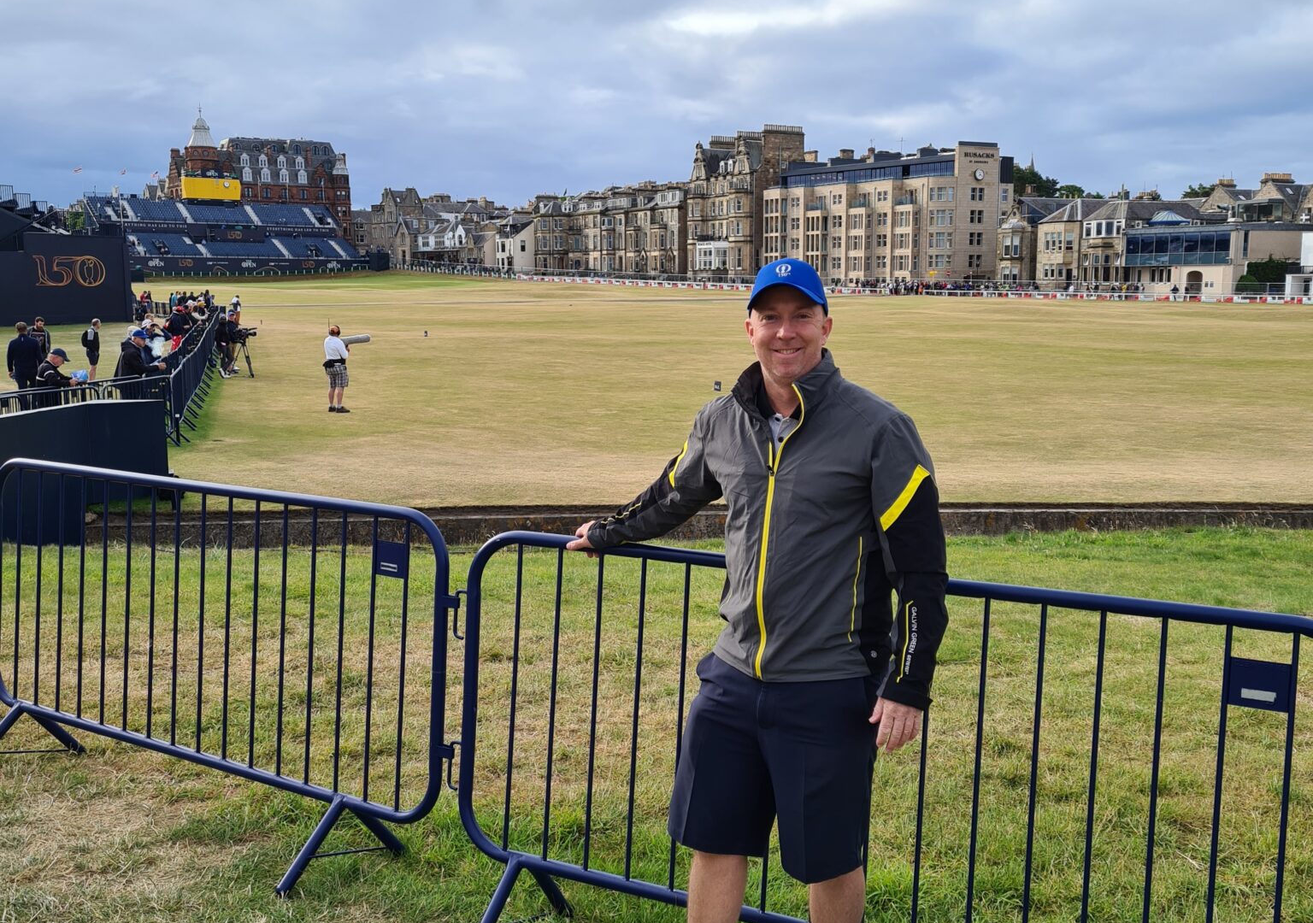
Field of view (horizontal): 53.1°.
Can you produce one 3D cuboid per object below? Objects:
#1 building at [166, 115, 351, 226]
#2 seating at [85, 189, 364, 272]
[{"bbox_3d":[-92.002,-62.322,302.028,38.000,33.500,19.000,-7,11,-39],"label":"building"},{"bbox_3d":[-84.361,-44.825,260.144,49.000,15.600,16.000,-7,11,-39],"label":"seating"}]

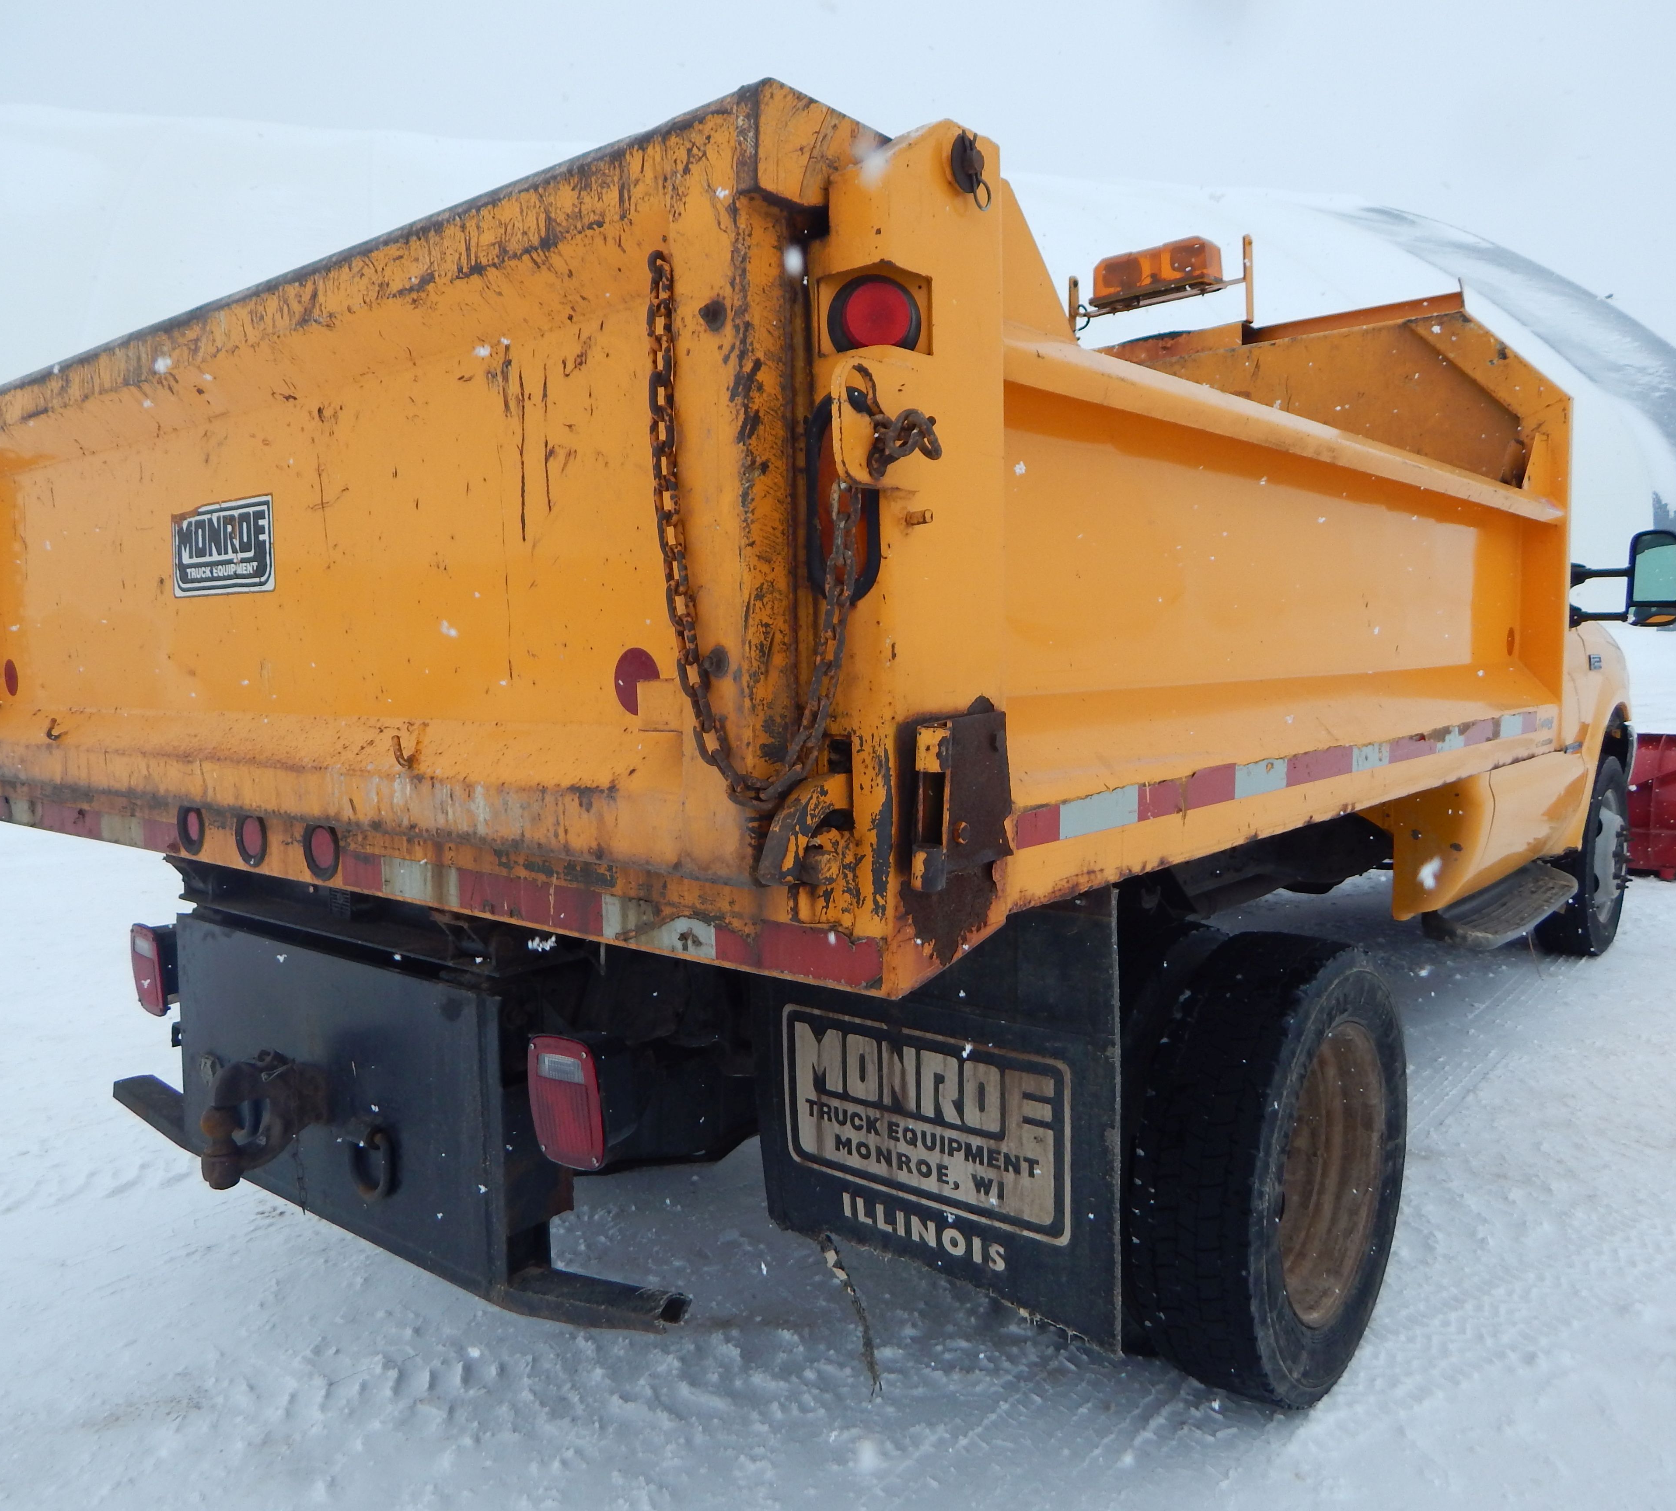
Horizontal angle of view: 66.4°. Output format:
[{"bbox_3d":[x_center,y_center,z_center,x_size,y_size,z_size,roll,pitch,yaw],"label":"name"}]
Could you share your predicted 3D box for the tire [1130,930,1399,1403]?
[{"bbox_3d":[0.812,0.732,2.341,0.220,0.800,0.800,3,6,41],"label":"tire"}]

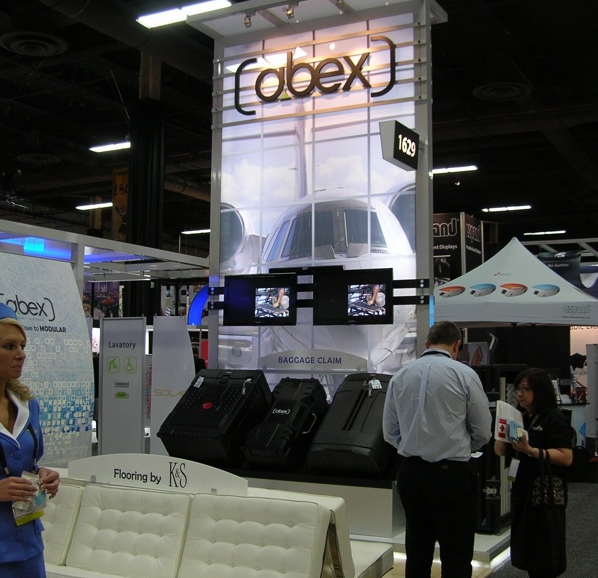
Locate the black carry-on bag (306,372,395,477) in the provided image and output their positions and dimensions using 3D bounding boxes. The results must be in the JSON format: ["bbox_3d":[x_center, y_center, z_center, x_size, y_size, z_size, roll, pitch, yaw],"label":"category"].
[{"bbox_3d":[0.599,1.241,7.711,0.624,0.316,1.002,-2,35,28],"label":"black carry-on bag"}]

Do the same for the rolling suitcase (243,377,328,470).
[{"bbox_3d":[-0.128,1.304,8.110,0.474,0.248,0.953,-3,34,27],"label":"rolling suitcase"}]

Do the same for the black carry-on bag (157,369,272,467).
[{"bbox_3d":[-0.815,1.284,8.411,0.740,0.389,0.942,-2,35,28],"label":"black carry-on bag"}]

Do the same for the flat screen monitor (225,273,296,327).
[{"bbox_3d":[-0.389,0.121,8.803,0.883,0.541,0.099,-2,-6,28],"label":"flat screen monitor"}]

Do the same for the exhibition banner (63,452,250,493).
[{"bbox_3d":[-0.896,1.105,5.095,1.378,0.170,0.025,-2,-6,28],"label":"exhibition banner"}]

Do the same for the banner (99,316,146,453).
[{"bbox_3d":[-1.885,1.326,8.903,0.617,2.034,0.059,-2,-6,28],"label":"banner"}]

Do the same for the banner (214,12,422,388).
[{"bbox_3d":[0.154,-0.746,8.726,2.396,3.891,0.119,-2,-6,28],"label":"banner"}]

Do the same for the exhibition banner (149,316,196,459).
[{"bbox_3d":[-1.310,1.311,8.743,0.609,2.048,0.050,-2,-6,28],"label":"exhibition banner"}]

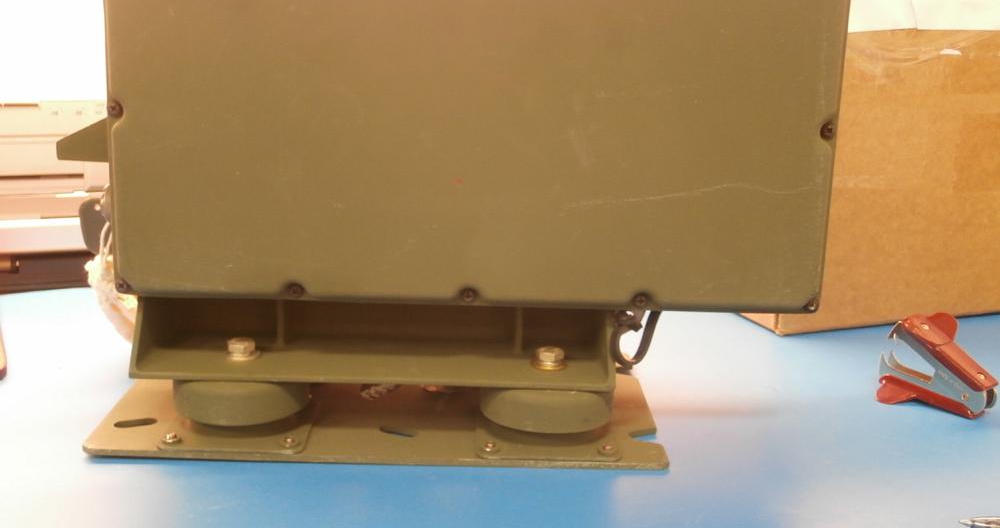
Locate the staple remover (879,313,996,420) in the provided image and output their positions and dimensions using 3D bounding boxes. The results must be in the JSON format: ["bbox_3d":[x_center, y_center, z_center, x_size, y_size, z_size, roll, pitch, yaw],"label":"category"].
[{"bbox_3d":[0.215,0.048,0.535,0.033,0.042,0.056,-11,19,-40],"label":"staple remover"}]

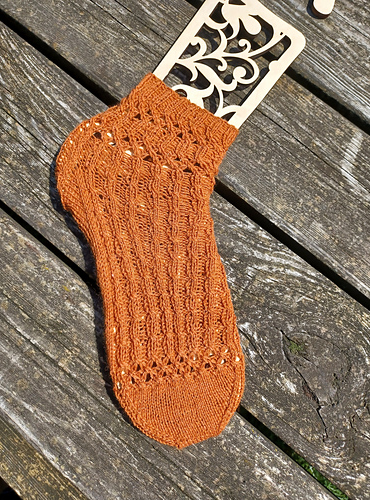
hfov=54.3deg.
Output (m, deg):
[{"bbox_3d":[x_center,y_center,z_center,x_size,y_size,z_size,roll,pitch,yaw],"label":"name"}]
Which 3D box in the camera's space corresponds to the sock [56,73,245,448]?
[{"bbox_3d":[-0.018,-0.007,0.287,0.157,0.018,0.301,-8,79,-4],"label":"sock"}]

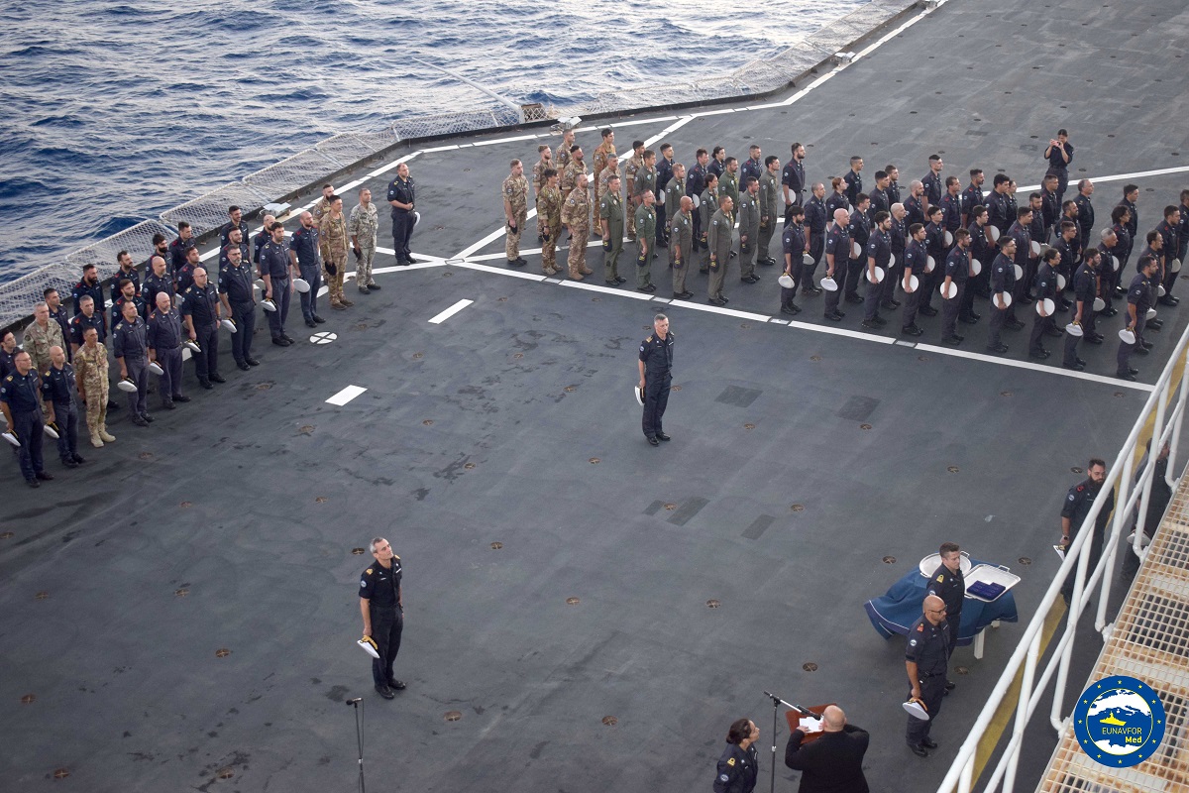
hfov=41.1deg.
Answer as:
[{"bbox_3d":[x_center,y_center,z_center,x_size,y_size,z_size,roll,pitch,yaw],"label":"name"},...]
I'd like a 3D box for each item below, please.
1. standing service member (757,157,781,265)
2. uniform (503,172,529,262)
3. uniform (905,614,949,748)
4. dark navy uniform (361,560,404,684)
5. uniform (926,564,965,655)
[{"bbox_3d":[2.971,-3.145,26.775,0.360,1.835,0.520,13,29,25],"label":"standing service member"},{"bbox_3d":[-1.348,-3.035,26.965,0.340,1.565,0.530,13,29,25],"label":"uniform"},{"bbox_3d":[3.165,2.683,15.044,0.330,1.500,0.510,18,32,33],"label":"uniform"},{"bbox_3d":[-2.118,2.311,15.887,0.310,1.502,0.490,17,31,31],"label":"dark navy uniform"},{"bbox_3d":[3.537,2.309,16.038,0.320,1.440,0.500,22,34,38],"label":"uniform"}]

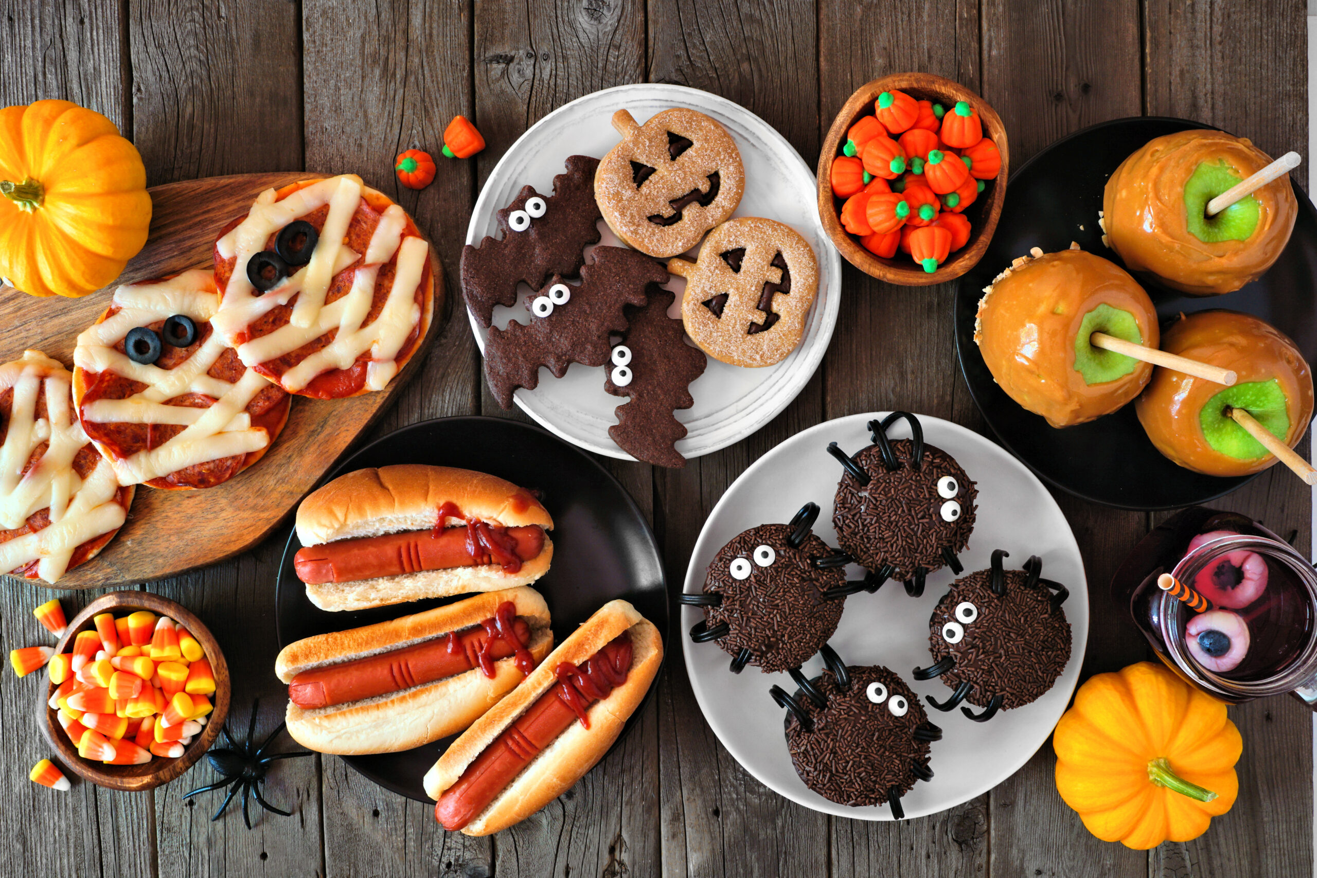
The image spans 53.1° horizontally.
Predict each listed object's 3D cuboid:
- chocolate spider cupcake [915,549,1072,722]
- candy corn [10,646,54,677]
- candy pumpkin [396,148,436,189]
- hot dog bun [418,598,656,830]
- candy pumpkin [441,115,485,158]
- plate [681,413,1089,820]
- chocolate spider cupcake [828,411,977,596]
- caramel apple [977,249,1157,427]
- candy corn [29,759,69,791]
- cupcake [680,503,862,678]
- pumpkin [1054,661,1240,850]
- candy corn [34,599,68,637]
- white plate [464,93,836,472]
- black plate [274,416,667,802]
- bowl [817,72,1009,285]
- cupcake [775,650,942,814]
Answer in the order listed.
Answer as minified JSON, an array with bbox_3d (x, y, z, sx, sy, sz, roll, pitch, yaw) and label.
[{"bbox_3d":[0.167,0.099,0.650,0.071,0.052,0.090,27,92,-1],"label":"chocolate spider cupcake"},{"bbox_3d":[-0.323,0.115,0.679,0.022,0.011,0.015,-19,92,1],"label":"candy corn"},{"bbox_3d":[-0.127,-0.141,0.687,0.021,0.018,0.021,0,92,0],"label":"candy pumpkin"},{"bbox_3d":[-0.054,0.141,0.651,0.147,0.050,0.058,-45,91,1],"label":"hot dog bun"},{"bbox_3d":[-0.099,-0.153,0.666,0.021,0.021,0.021,45,103,-1],"label":"candy pumpkin"},{"bbox_3d":[0.118,0.092,0.693,0.211,0.022,0.211,0,92,0],"label":"plate"},{"bbox_3d":[0.123,0.034,0.667,0.074,0.056,0.090,-7,92,0],"label":"chocolate spider cupcake"},{"bbox_3d":[0.201,-0.050,0.648,0.086,0.082,0.086,-3,102,-13],"label":"caramel apple"},{"bbox_3d":[-0.314,0.173,0.680,0.021,0.011,0.013,35,92,-1],"label":"candy corn"},{"bbox_3d":[0.056,0.078,0.649,0.088,0.052,0.071,-29,92,1],"label":"cupcake"},{"bbox_3d":[0.252,0.163,0.674,0.094,0.062,0.094,0,92,0],"label":"pumpkin"},{"bbox_3d":[-0.322,0.096,0.698,0.015,0.010,0.022,-27,92,1],"label":"candy corn"},{"bbox_3d":[-0.002,-0.087,0.688,0.195,0.020,0.195,0,92,0],"label":"white plate"},{"bbox_3d":[-0.094,0.085,0.672,0.197,0.022,0.197,0,92,0],"label":"black plate"},{"bbox_3d":[0.122,-0.126,0.654,0.094,0.046,0.103,0,92,0],"label":"bowl"},{"bbox_3d":[0.096,0.144,0.651,0.088,0.052,0.071,36,92,-1],"label":"cupcake"}]

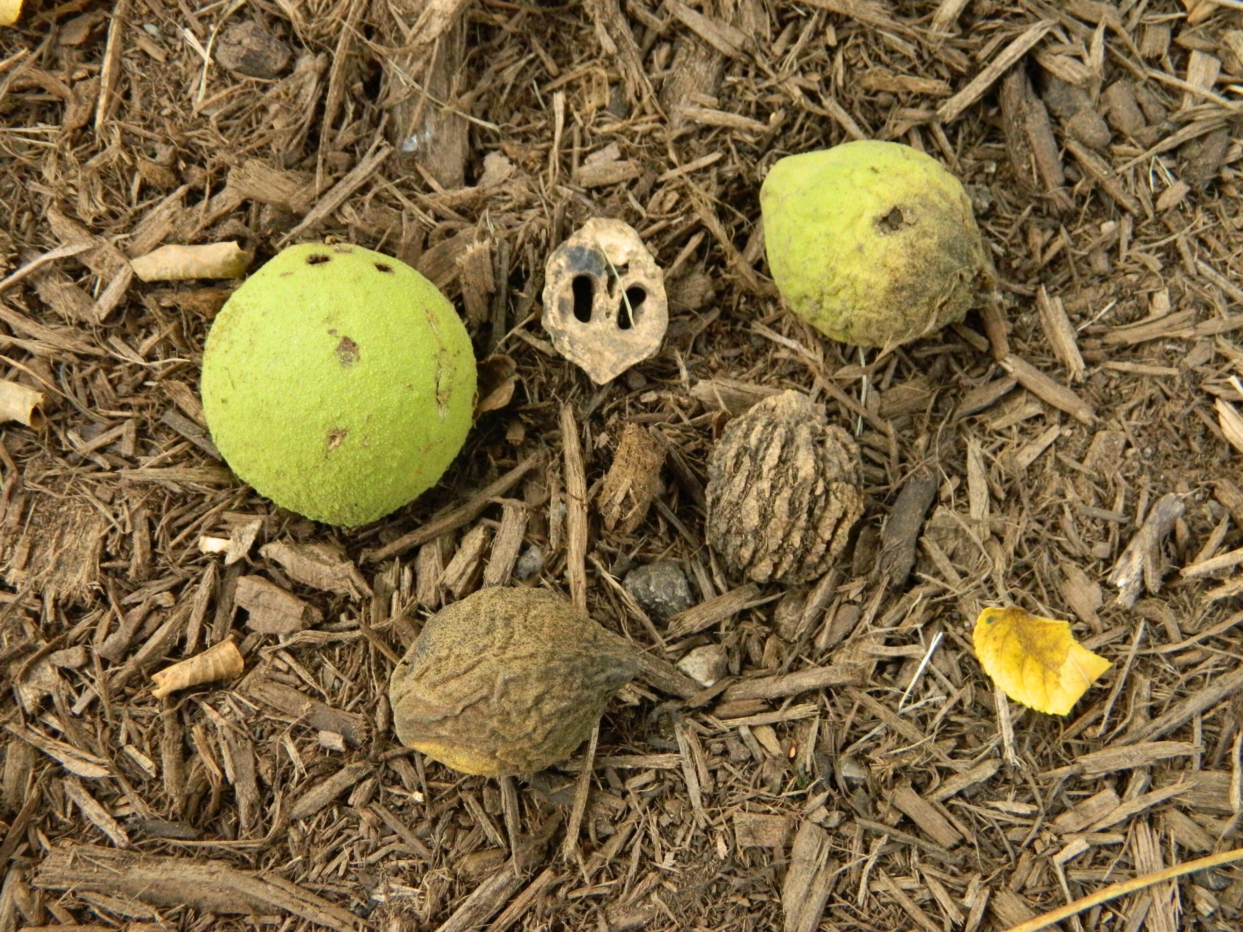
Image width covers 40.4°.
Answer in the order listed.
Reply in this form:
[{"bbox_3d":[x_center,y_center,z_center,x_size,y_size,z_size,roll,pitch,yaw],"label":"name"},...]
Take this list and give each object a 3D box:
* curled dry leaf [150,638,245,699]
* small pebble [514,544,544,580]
[{"bbox_3d":[-0.088,0.042,0.349,0.019,0.007,0.007,-21,71,-7],"label":"curled dry leaf"},{"bbox_3d":[-0.020,0.021,0.360,0.005,0.006,0.008,12,70,4],"label":"small pebble"}]

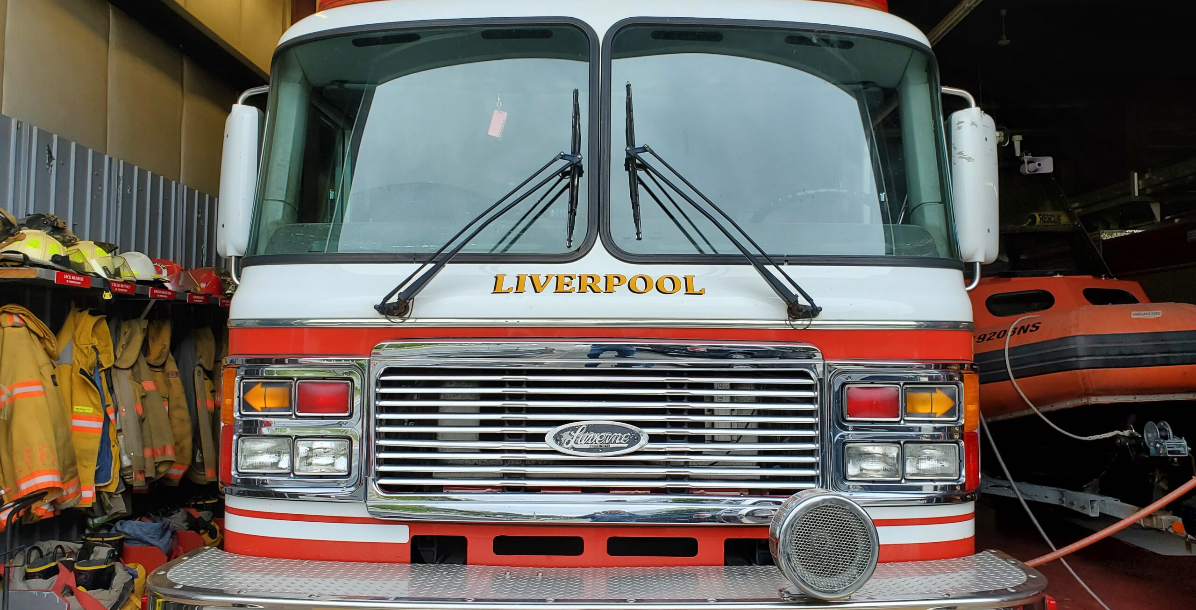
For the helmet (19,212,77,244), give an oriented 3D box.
[{"bbox_3d":[-2.637,-0.356,4.300,0.250,0.190,0.300,0,-3,6],"label":"helmet"}]

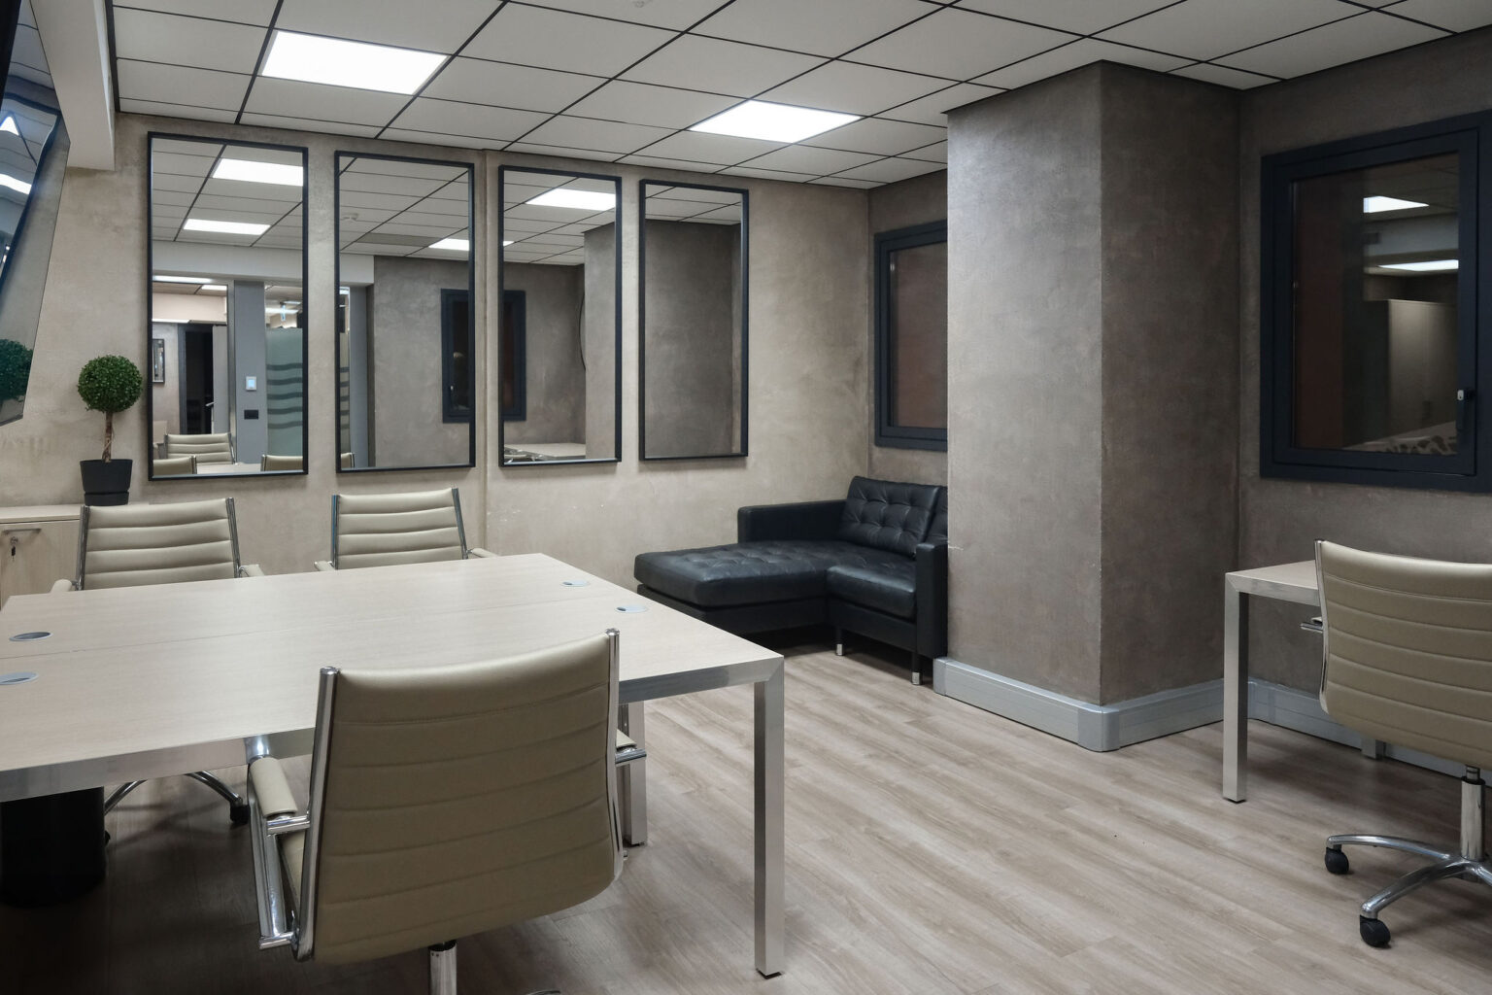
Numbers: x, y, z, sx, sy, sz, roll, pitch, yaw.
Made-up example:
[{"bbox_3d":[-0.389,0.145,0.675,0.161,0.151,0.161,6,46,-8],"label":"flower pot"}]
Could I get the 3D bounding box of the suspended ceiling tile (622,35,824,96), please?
[{"bbox_3d":[-0.093,-1.634,3.762,0.610,0.030,0.610,-5,8,-30],"label":"suspended ceiling tile"}]

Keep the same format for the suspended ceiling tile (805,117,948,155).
[{"bbox_3d":[0.663,-1.771,4.861,0.610,0.030,0.610,-5,8,-30],"label":"suspended ceiling tile"}]

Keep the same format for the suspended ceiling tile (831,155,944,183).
[{"bbox_3d":[0.830,-1.865,5.640,0.482,0.030,0.610,-5,8,-30],"label":"suspended ceiling tile"}]

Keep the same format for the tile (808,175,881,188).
[{"bbox_3d":[0.614,-1.882,5.934,0.450,0.020,0.189,-5,8,-30],"label":"tile"}]

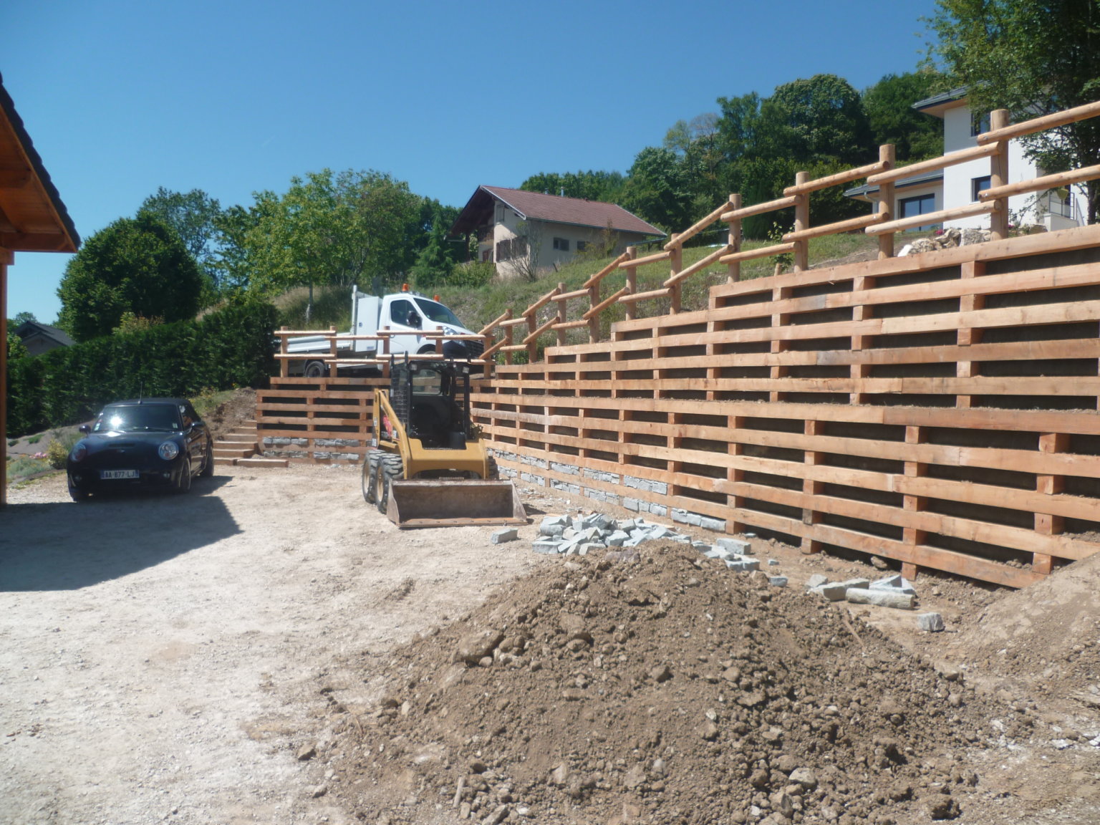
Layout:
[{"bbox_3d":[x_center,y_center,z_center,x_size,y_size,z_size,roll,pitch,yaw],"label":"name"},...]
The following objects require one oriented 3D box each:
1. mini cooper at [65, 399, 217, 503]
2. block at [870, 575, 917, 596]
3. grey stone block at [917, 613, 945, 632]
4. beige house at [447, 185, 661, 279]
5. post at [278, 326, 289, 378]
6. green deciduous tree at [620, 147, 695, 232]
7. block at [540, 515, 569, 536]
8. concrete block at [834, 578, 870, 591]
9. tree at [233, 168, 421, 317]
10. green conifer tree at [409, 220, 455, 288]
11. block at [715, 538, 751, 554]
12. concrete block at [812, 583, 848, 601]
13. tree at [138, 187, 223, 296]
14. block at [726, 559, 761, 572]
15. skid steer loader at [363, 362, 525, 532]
[{"bbox_3d":[-6.440,0.500,14.223,1.750,1.414,3.710,0,2,-14],"label":"mini cooper"},{"bbox_3d":[2.766,1.395,7.150,0.360,0.140,0.260,1,2,18],"label":"block"},{"bbox_3d":[2.575,1.406,6.010,0.155,0.100,0.125,-1,2,-24],"label":"grey stone block"},{"bbox_3d":[0.316,-12.752,65.722,12.238,6.670,11.310,-1,2,-34],"label":"beige house"},{"bbox_3d":[-5.829,-1.318,19.500,0.155,1.140,0.155,0,2,0],"label":"post"},{"bbox_3d":[9.860,-20.472,82.000,6.500,8.000,6.500,0,2,0],"label":"green deciduous tree"},{"bbox_3d":[0.034,1.273,9.950,0.260,0.160,0.360,0,2,0],"label":"block"},{"bbox_3d":[2.393,1.382,7.050,0.290,0.120,0.150,-1,2,-26],"label":"concrete block"},{"bbox_3d":[-8.521,-6.453,34.000,7.000,5.800,6.300,0,2,0],"label":"tree"},{"bbox_3d":[-7.224,-9.854,55.000,2.900,4.300,2.900,0,2,0],"label":"green conifer tree"},{"bbox_3d":[1.820,1.309,8.768,0.140,0.110,0.360,-1,2,-34],"label":"block"},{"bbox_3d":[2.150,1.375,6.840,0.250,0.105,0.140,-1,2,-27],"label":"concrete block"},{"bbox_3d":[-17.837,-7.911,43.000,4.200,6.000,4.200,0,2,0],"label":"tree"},{"bbox_3d":[1.730,1.376,7.980,0.290,0.110,0.170,0,2,-14],"label":"block"},{"bbox_3d":[-1.512,0.274,11.912,1.560,2.020,3.100,-1,2,-19],"label":"skid steer loader"}]

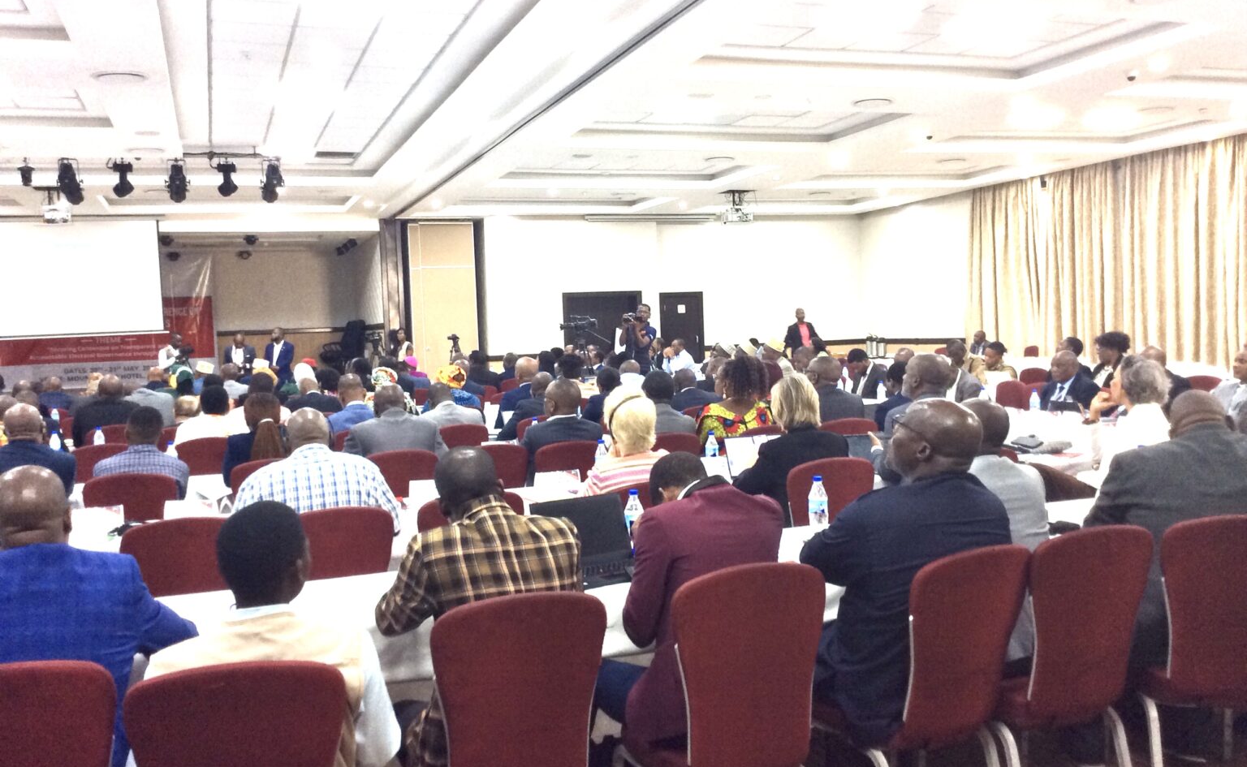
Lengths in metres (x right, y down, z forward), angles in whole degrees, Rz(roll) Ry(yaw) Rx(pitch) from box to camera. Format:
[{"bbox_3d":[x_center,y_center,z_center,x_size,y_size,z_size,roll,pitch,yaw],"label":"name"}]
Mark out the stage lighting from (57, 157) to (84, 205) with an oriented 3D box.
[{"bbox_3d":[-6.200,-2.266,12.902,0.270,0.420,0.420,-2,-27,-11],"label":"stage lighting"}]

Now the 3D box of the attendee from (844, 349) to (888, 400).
[{"bbox_3d":[2.405,0.283,11.749,0.750,1.250,0.500,-4,3,-31],"label":"attendee"}]

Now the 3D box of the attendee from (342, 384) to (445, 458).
[{"bbox_3d":[-1.349,0.639,6.847,0.580,1.280,0.800,-3,3,-20],"label":"attendee"}]

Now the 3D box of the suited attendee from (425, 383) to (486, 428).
[{"bbox_3d":[-1.289,0.584,8.599,0.530,1.200,0.800,-3,3,-26],"label":"suited attendee"}]

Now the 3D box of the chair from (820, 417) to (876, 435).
[{"bbox_3d":[1.414,0.681,7.793,0.450,0.910,0.580,-3,3,-20],"label":"chair"}]

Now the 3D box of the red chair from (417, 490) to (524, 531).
[{"bbox_3d":[-0.709,0.908,5.104,0.460,0.930,0.570,-3,3,-20],"label":"red chair"}]

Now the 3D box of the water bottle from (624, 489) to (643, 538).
[{"bbox_3d":[0.042,0.518,4.351,0.069,0.228,0.069,-3,3,-20],"label":"water bottle"}]

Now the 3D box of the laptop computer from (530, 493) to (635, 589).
[{"bbox_3d":[-0.078,0.513,3.760,0.342,0.240,0.315,-4,3,-30],"label":"laptop computer"}]

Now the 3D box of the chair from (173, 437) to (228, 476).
[{"bbox_3d":[-3.021,0.835,8.396,0.460,0.930,0.570,-3,3,-20],"label":"chair"}]

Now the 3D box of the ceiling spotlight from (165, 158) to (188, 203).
[{"bbox_3d":[-5.061,-2.296,13.041,0.270,0.520,0.380,-3,3,-20],"label":"ceiling spotlight"}]

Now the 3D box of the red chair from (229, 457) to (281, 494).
[{"bbox_3d":[-2.083,0.876,6.800,0.460,0.930,0.570,-3,3,-20],"label":"red chair"}]

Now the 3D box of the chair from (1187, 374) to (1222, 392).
[{"bbox_3d":[5.063,0.396,10.477,0.570,0.910,0.445,-3,3,-20],"label":"chair"}]

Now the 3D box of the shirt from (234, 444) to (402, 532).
[{"bbox_3d":[-1.259,0.585,4.789,0.650,0.690,0.460,-3,3,-20],"label":"shirt"}]

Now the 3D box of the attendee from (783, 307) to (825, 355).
[{"bbox_3d":[2.924,-0.337,18.641,0.620,1.786,0.420,-3,3,-16],"label":"attendee"}]

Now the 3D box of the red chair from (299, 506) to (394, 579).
[{"bbox_3d":[-1.169,0.919,4.693,0.470,0.920,0.580,-3,3,-20],"label":"red chair"}]

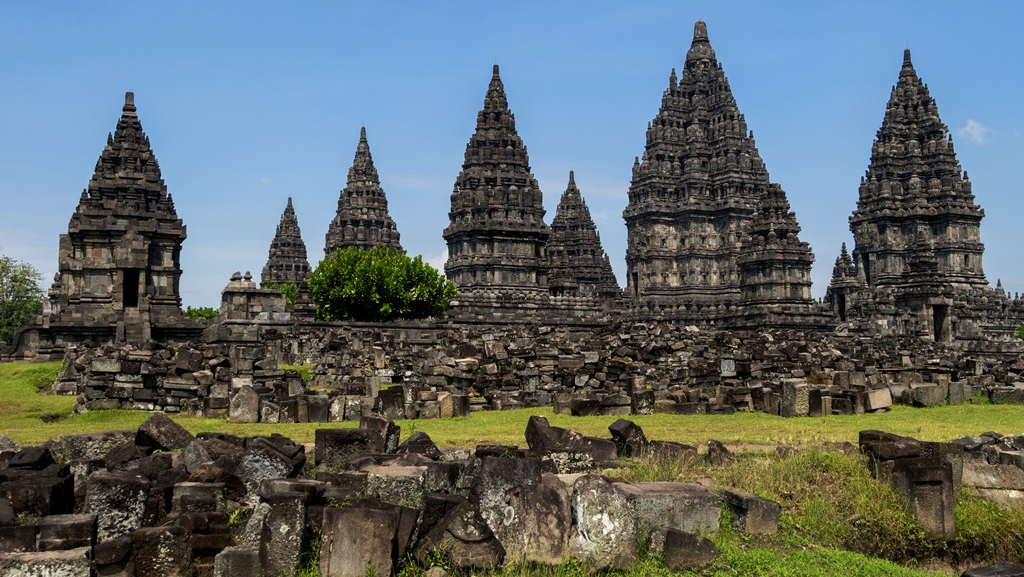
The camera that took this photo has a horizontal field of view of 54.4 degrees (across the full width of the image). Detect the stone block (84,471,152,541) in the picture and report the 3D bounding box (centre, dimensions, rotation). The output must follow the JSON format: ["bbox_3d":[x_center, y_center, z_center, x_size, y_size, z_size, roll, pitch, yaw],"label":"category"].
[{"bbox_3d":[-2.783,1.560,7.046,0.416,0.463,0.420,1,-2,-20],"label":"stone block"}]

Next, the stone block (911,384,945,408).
[{"bbox_3d":[8.349,2.172,19.909,0.480,0.420,0.480,1,-3,-20],"label":"stone block"}]

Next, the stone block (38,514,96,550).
[{"bbox_3d":[-2.609,1.430,5.850,0.300,0.143,0.300,1,-2,-19],"label":"stone block"}]

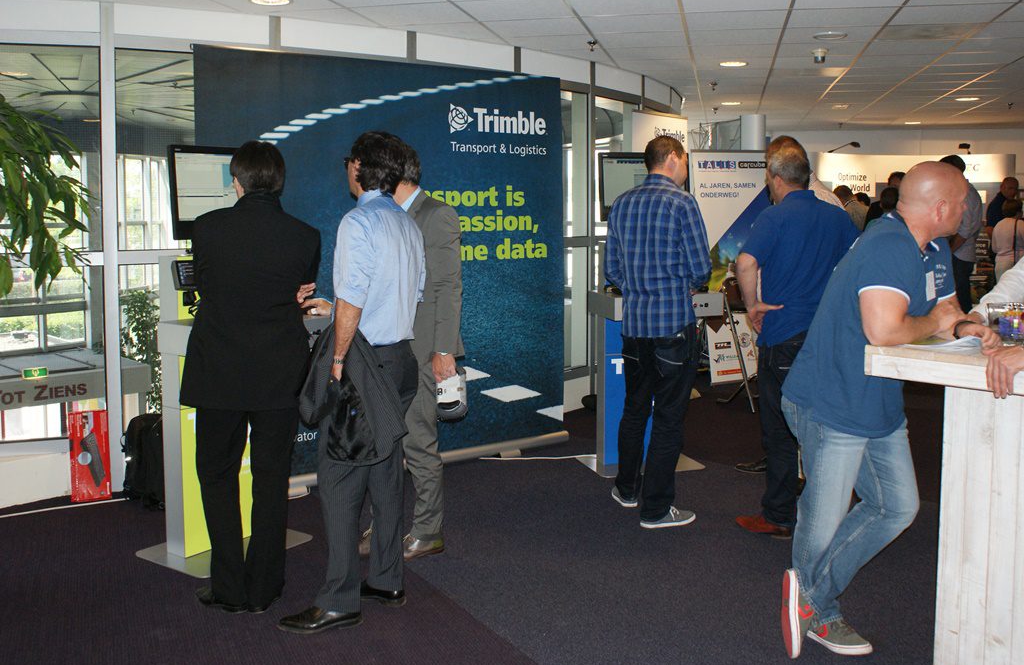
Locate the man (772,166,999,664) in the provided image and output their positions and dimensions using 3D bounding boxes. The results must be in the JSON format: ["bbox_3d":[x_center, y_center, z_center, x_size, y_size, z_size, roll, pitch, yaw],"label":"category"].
[{"bbox_3d":[1.254,0.286,3.136,0.680,1.680,0.600,4,9,27],"label":"man"}]

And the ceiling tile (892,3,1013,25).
[{"bbox_3d":[2.507,-1.828,5.360,0.600,0.020,0.600,2,8,13],"label":"ceiling tile"}]

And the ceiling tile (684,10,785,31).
[{"bbox_3d":[1.341,-1.871,5.640,0.600,0.020,0.600,2,8,13],"label":"ceiling tile"}]

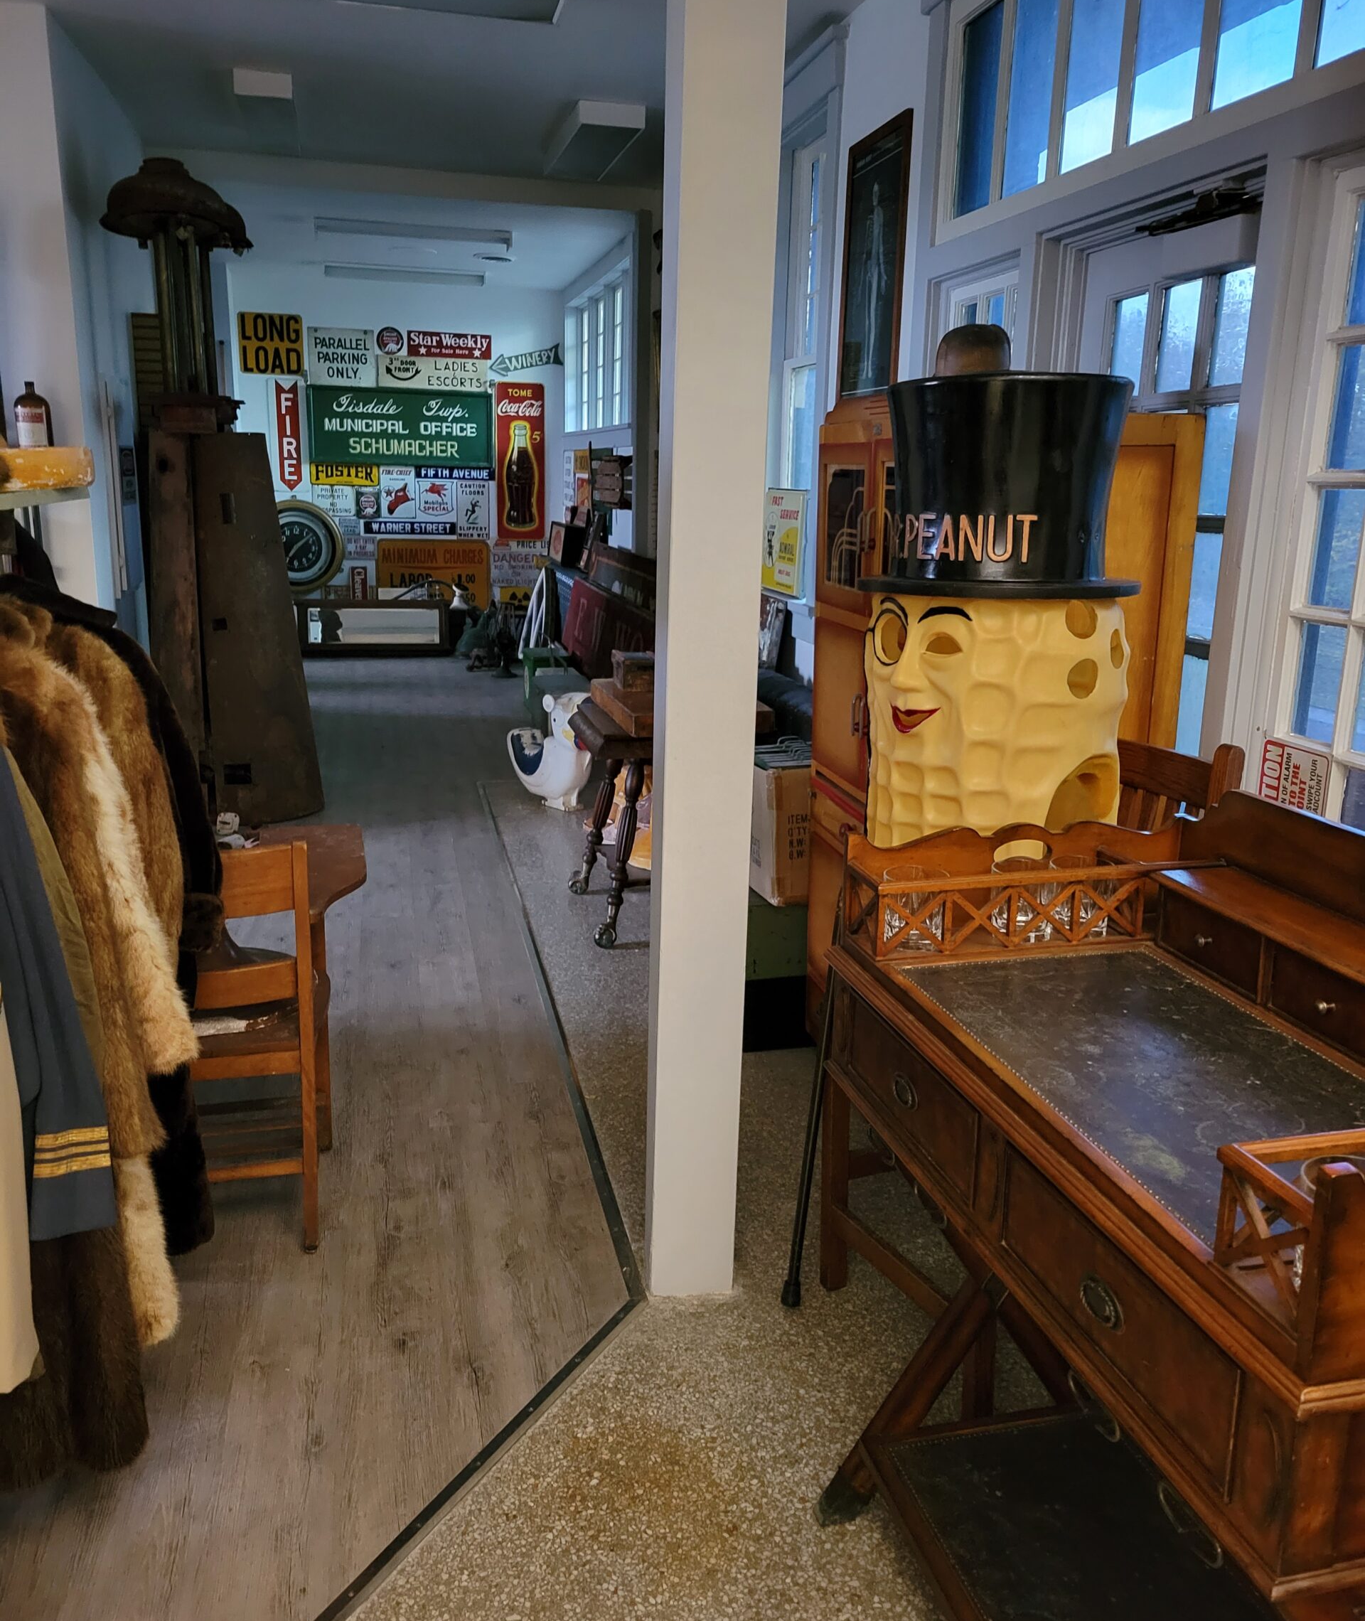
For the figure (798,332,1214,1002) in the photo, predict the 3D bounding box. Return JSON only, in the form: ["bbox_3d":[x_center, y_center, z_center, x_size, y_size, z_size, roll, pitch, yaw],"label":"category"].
[{"bbox_3d":[0.611,-0.246,2.642,0.500,1.150,0.510,-9,17,-36],"label":"figure"}]

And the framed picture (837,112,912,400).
[{"bbox_3d":[0.648,-1.860,4.715,0.030,0.890,0.600,-2,14,-13],"label":"framed picture"}]

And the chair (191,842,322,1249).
[{"bbox_3d":[-1.006,0.441,2.898,0.450,0.875,0.530,-2,14,-13],"label":"chair"}]

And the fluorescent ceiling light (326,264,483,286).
[{"bbox_3d":[-2.172,-4.190,10.758,1.220,0.090,0.270,-2,14,-13],"label":"fluorescent ceiling light"}]

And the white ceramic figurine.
[{"bbox_3d":[-0.631,-0.294,6.599,0.370,0.550,0.270,4,14,12],"label":"white ceramic figurine"}]

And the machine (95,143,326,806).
[{"bbox_3d":[-2.099,-1.382,6.139,0.620,2.820,0.620,14,18,41],"label":"machine"}]

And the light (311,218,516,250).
[{"bbox_3d":[-1.721,-3.696,8.799,1.230,0.095,0.280,-2,14,-13],"label":"light"}]

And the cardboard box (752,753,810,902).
[{"bbox_3d":[0.383,0.022,3.971,0.400,0.380,0.380,-4,15,-22],"label":"cardboard box"}]

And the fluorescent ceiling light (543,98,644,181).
[{"bbox_3d":[-0.450,-3.277,6.729,0.280,0.090,1.200,-2,14,-13],"label":"fluorescent ceiling light"}]

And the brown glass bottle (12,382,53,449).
[{"bbox_3d":[-0.976,-0.593,2.054,0.062,0.104,0.062,-5,15,-24],"label":"brown glass bottle"}]

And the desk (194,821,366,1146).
[{"bbox_3d":[-1.036,0.443,3.389,0.520,0.640,0.760,-2,14,-13],"label":"desk"}]

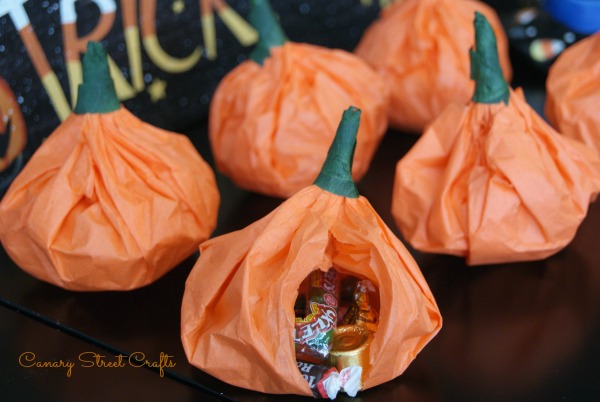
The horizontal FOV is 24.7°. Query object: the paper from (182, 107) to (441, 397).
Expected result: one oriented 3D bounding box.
[{"bbox_3d":[0.006,0.019,0.706,0.135,0.137,0.128,-2,19,-7],"label":"paper"}]

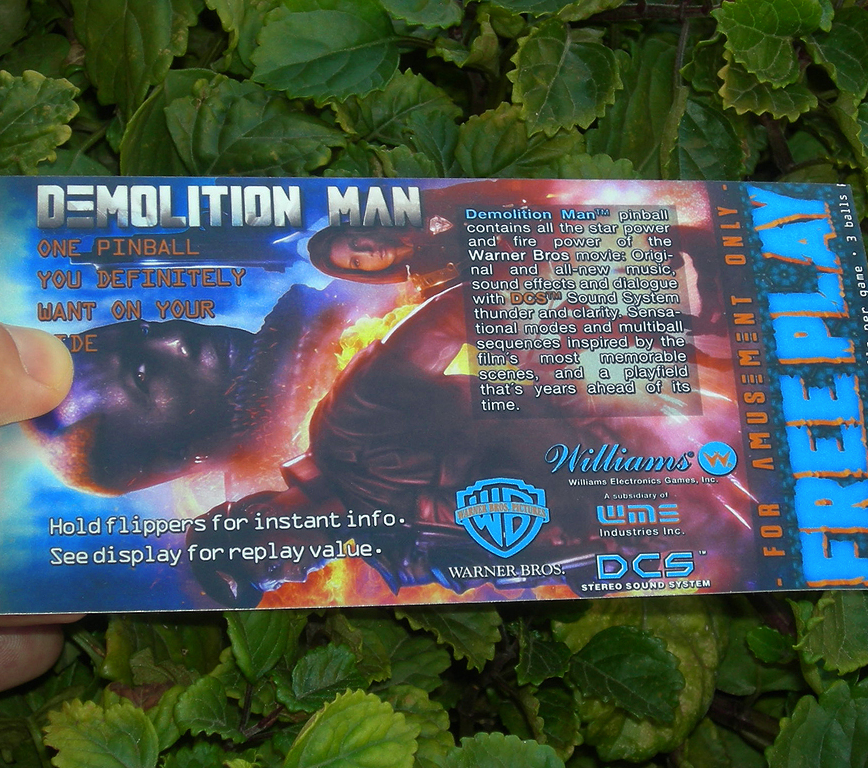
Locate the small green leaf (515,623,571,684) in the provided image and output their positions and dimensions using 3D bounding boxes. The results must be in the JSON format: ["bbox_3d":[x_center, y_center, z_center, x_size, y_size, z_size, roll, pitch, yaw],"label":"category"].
[{"bbox_3d":[0.021,0.051,0.470,0.011,0.005,0.013,-9,65,2],"label":"small green leaf"}]

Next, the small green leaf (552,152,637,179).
[{"bbox_3d":[0.033,-0.042,0.520,0.018,0.006,0.016,6,63,3],"label":"small green leaf"}]

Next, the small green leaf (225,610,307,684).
[{"bbox_3d":[-0.033,0.049,0.490,0.016,0.008,0.019,6,63,-4],"label":"small green leaf"}]

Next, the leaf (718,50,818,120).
[{"bbox_3d":[0.070,-0.063,0.525,0.020,0.006,0.018,-6,69,-2],"label":"leaf"}]

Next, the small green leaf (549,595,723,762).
[{"bbox_3d":[0.038,0.054,0.470,0.032,0.008,0.034,-3,69,-1],"label":"small green leaf"}]

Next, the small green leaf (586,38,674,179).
[{"bbox_3d":[0.042,-0.058,0.545,0.020,0.008,0.034,9,74,-7],"label":"small green leaf"}]

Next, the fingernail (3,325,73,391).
[{"bbox_3d":[-0.064,-0.004,0.405,0.013,0.004,0.011,13,51,-5],"label":"fingernail"}]

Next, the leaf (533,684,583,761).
[{"bbox_3d":[0.023,0.062,0.460,0.009,0.008,0.014,-11,78,-15],"label":"leaf"}]

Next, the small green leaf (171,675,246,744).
[{"bbox_3d":[-0.044,0.063,0.490,0.016,0.006,0.014,26,71,16],"label":"small green leaf"}]

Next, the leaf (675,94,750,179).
[{"bbox_3d":[0.052,-0.045,0.481,0.018,0.008,0.022,0,75,-15],"label":"leaf"}]

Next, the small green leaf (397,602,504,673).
[{"bbox_3d":[0.002,0.045,0.462,0.018,0.006,0.019,-25,71,-16],"label":"small green leaf"}]

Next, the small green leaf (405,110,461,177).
[{"bbox_3d":[0.000,-0.049,0.530,0.012,0.006,0.018,-6,69,4],"label":"small green leaf"}]

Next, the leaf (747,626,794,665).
[{"bbox_3d":[0.060,0.048,0.452,0.009,0.004,0.007,24,71,9],"label":"leaf"}]

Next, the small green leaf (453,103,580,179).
[{"bbox_3d":[0.017,-0.047,0.498,0.025,0.007,0.020,-30,65,-16],"label":"small green leaf"}]

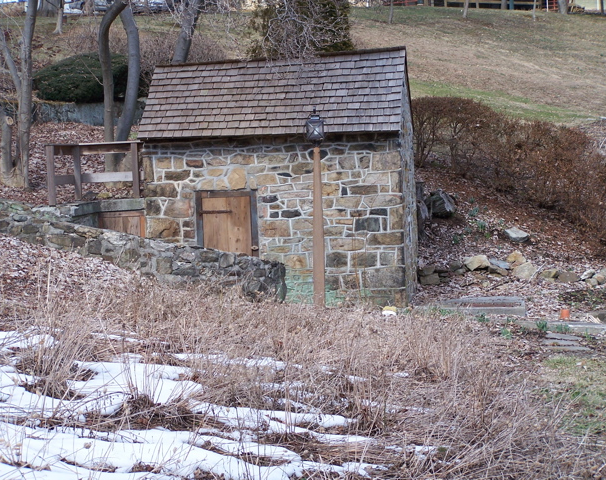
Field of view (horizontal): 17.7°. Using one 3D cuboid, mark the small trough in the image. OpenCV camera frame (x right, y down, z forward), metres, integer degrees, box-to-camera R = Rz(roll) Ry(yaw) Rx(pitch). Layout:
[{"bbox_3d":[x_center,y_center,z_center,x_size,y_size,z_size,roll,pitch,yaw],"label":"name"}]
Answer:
[{"bbox_3d":[2.280,0.850,24.800,1.130,0.190,0.900,-2,2,12],"label":"small trough"}]

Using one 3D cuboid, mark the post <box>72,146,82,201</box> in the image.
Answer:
[{"bbox_3d":[-3.136,-0.935,27.000,0.090,0.790,0.090,-2,2,7],"label":"post"}]

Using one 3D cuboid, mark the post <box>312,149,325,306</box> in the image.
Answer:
[{"bbox_3d":[0.204,-0.187,25.600,0.150,2.150,0.150,-2,2,7],"label":"post"}]

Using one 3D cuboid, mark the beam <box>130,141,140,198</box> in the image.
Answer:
[{"bbox_3d":[-2.321,-0.966,26.900,0.090,0.790,0.090,-2,2,7],"label":"beam"}]

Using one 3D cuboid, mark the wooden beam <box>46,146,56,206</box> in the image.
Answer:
[{"bbox_3d":[-3.495,-0.887,26.900,0.100,0.830,0.100,-2,2,7],"label":"wooden beam"}]

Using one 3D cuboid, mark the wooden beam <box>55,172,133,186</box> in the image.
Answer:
[{"bbox_3d":[-2.905,-0.853,27.050,1.130,0.130,0.045,-2,2,6],"label":"wooden beam"}]

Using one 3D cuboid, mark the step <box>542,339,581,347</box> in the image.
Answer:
[{"bbox_3d":[3.156,1.251,23.700,0.480,0.075,0.340,-2,2,16],"label":"step"}]

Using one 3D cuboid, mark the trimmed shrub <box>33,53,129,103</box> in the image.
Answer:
[{"bbox_3d":[-3.753,-2.804,33.500,1.700,0.850,1.350,-2,2,7],"label":"trimmed shrub"}]

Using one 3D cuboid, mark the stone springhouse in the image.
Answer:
[{"bbox_3d":[-0.262,-0.849,27.920,3.660,3.570,2.850,-2,2,7],"label":"stone springhouse"}]

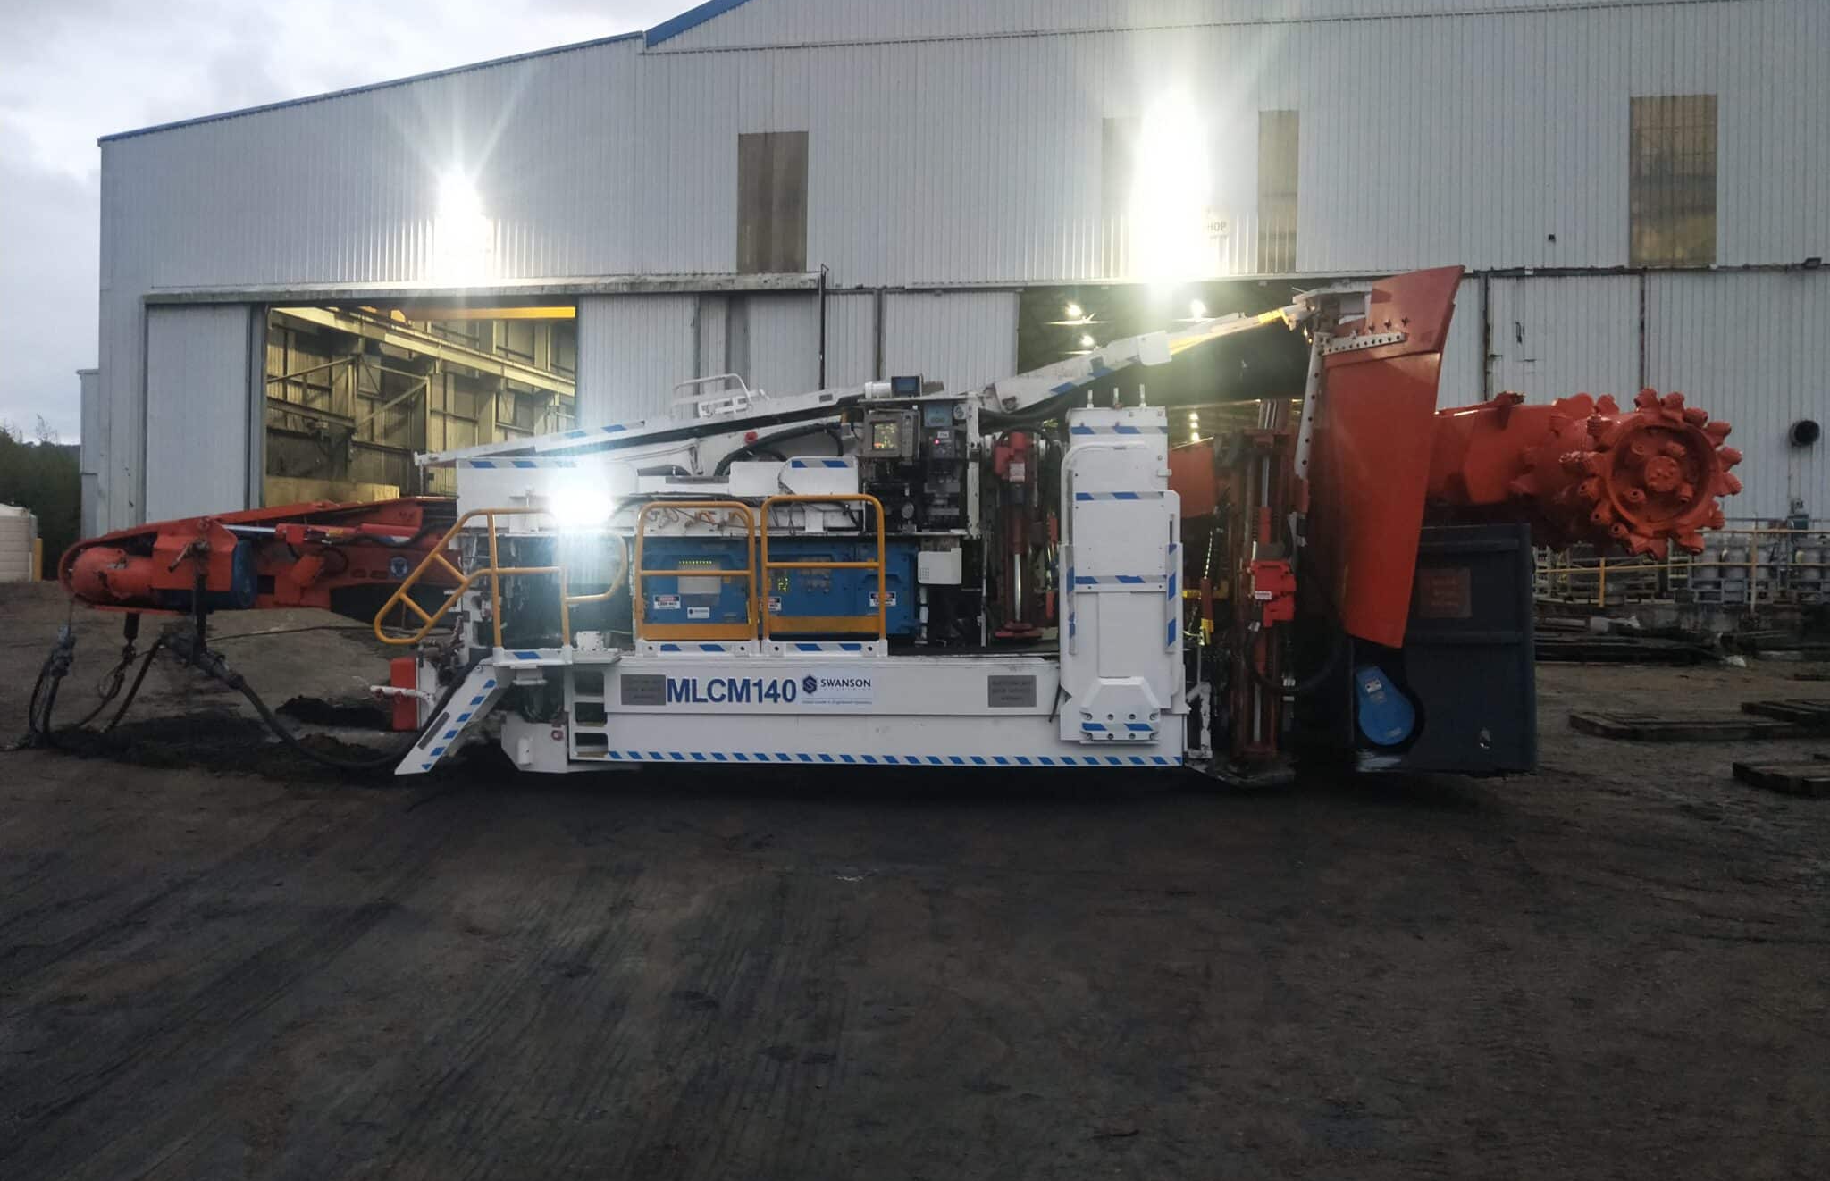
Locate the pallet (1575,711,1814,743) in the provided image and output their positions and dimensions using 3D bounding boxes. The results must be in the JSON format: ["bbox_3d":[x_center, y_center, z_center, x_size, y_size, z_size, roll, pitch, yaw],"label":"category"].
[{"bbox_3d":[6.750,1.200,11.650,1.450,0.120,1.200,0,0,5],"label":"pallet"}]

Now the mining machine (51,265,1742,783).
[{"bbox_3d":[-0.880,-0.410,10.750,12.100,3.300,4.900,0,0,6],"label":"mining machine"}]

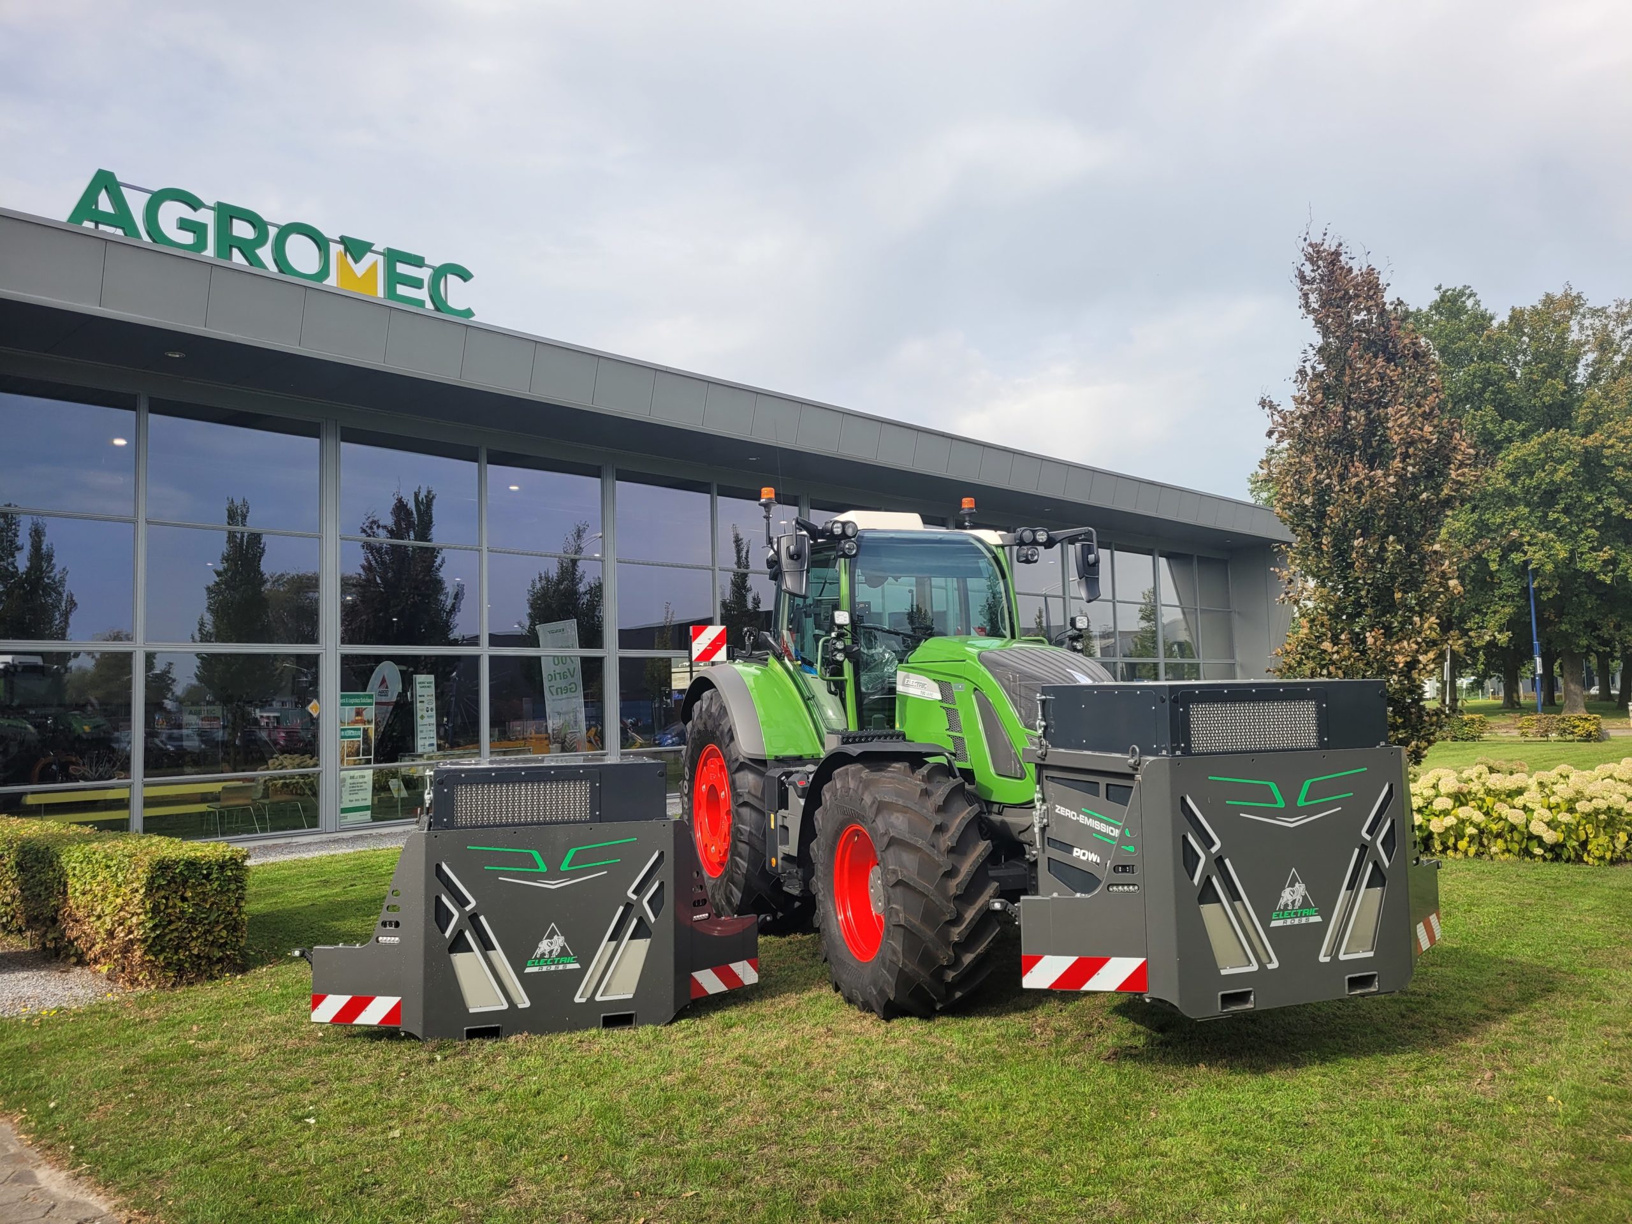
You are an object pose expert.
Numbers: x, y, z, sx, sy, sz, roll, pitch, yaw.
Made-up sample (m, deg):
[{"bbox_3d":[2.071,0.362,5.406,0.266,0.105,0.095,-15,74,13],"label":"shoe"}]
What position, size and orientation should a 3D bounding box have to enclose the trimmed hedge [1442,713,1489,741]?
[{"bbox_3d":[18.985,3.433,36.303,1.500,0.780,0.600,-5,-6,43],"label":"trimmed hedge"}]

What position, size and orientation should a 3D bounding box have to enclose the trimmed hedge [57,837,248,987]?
[{"bbox_3d":[-4.643,2.051,8.574,1.650,0.800,0.630,-5,-6,43],"label":"trimmed hedge"}]

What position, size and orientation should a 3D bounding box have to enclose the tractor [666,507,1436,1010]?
[{"bbox_3d":[0.986,0.628,8.157,2.520,3.280,6.020,0,-4,-21],"label":"tractor"}]

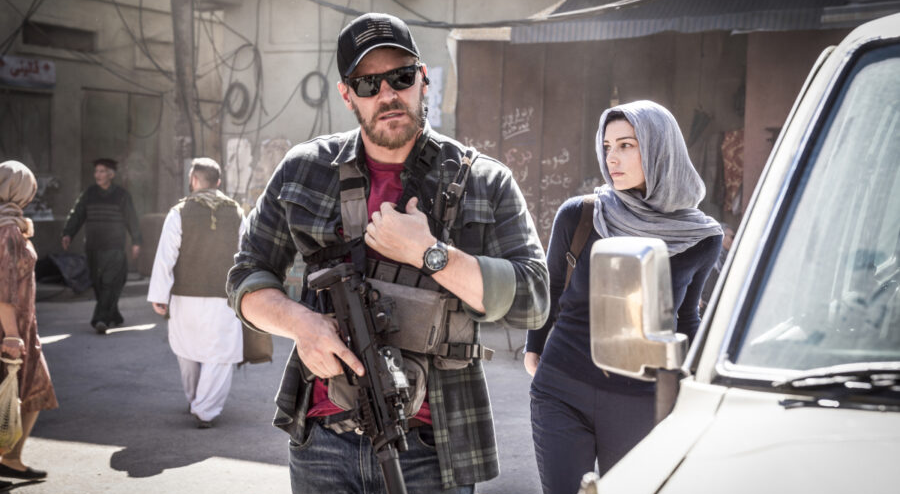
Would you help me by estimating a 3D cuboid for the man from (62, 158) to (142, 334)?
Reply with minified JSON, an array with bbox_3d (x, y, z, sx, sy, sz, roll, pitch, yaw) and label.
[{"bbox_3d":[-3.520,-0.020,12.400,0.780,1.750,0.450,0,3,-6],"label":"man"}]

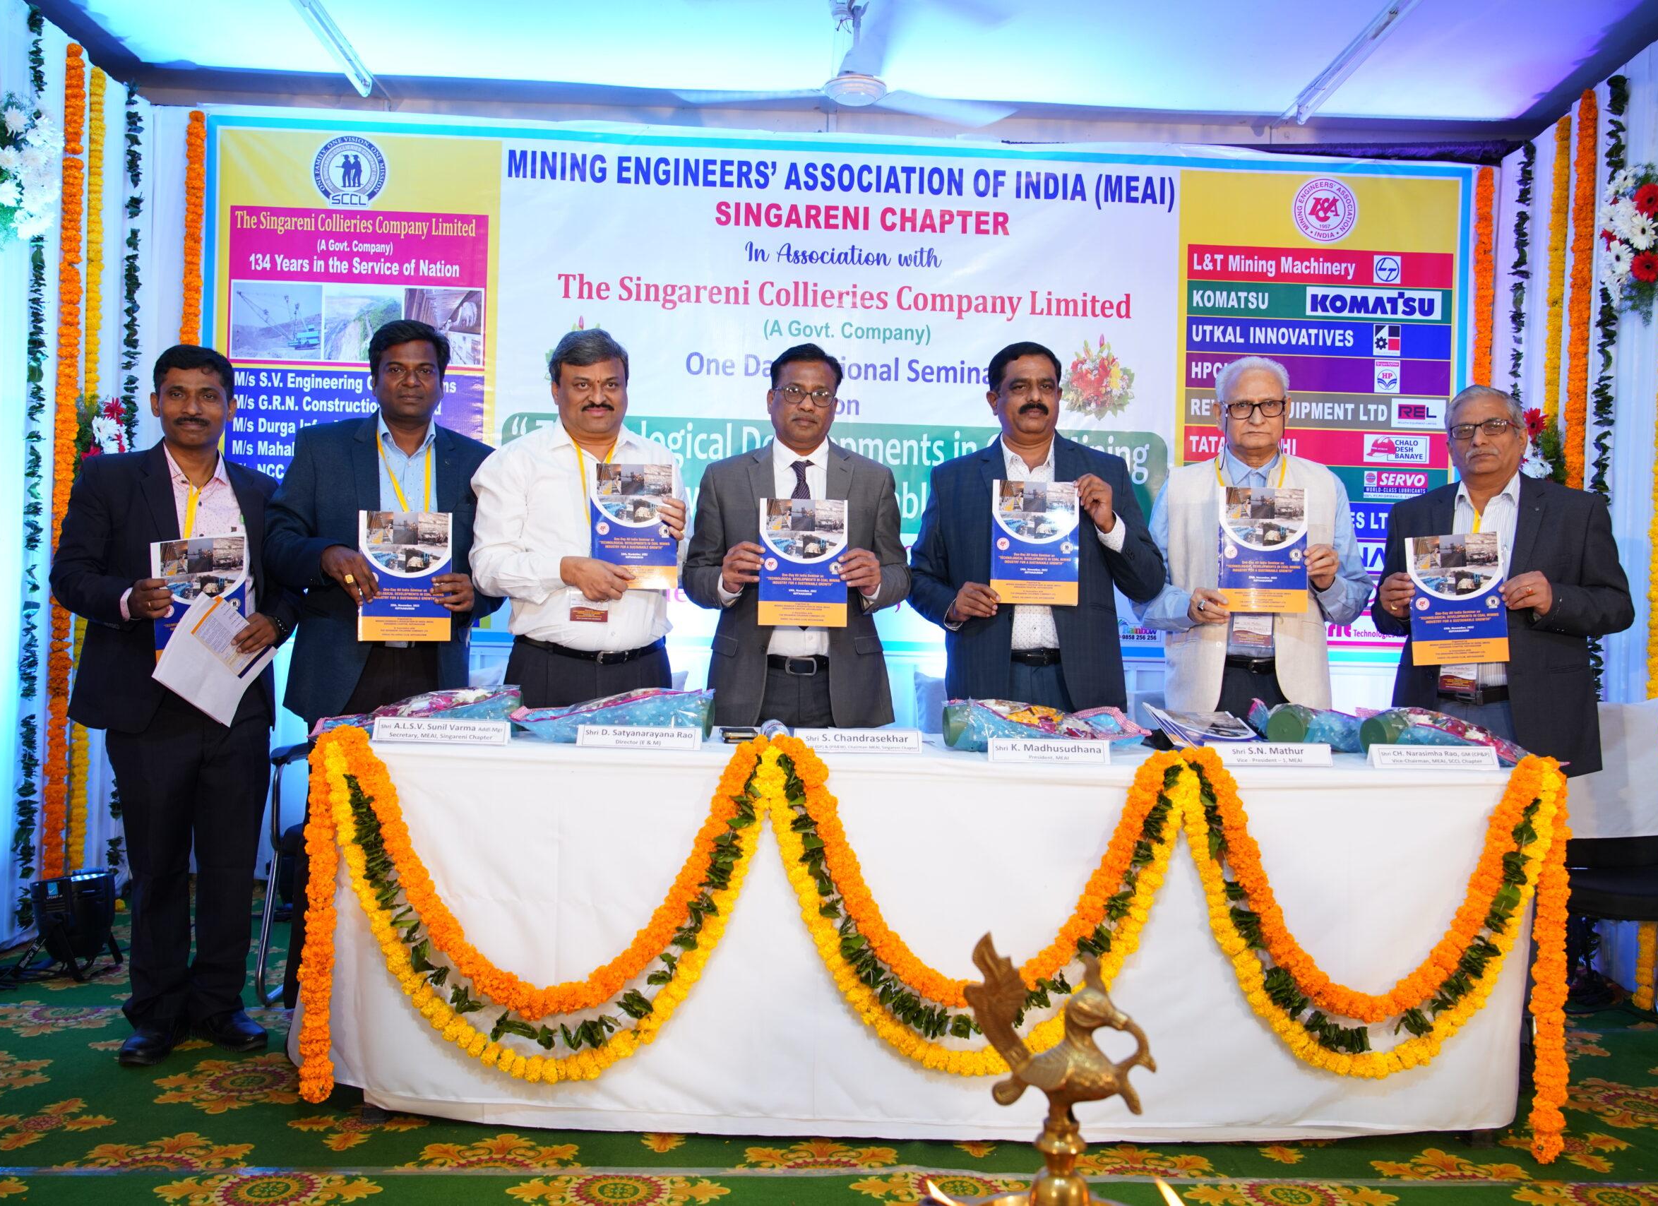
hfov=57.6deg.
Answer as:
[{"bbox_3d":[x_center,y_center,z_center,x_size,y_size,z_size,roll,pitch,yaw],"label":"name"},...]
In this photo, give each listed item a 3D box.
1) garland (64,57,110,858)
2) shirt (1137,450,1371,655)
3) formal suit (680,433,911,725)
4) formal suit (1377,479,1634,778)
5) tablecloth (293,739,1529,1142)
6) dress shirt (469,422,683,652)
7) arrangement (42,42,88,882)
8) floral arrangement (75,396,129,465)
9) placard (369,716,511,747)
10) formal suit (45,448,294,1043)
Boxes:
[{"bbox_3d":[-2.404,-0.414,4.880,0.058,2.620,0.058,2,1,0],"label":"garland"},{"bbox_3d":[1.046,-0.125,3.750,0.550,0.520,0.360,2,1,8],"label":"shirt"},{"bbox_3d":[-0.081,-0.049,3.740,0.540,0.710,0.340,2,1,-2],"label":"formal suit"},{"bbox_3d":[1.644,0.047,3.720,0.590,0.730,0.390,2,1,14],"label":"formal suit"},{"bbox_3d":[0.194,0.690,3.361,2.470,0.770,0.670,2,0,-3],"label":"tablecloth"},{"bbox_3d":[-0.624,-0.163,3.730,0.500,0.560,0.350,2,1,-10],"label":"dress shirt"},{"bbox_3d":[-2.327,-0.360,4.587,0.070,2.680,0.070,2,0,-1],"label":"arrangement"},{"bbox_3d":[-2.257,-0.468,4.699,0.150,0.400,0.260,2,0,-1],"label":"floral arrangement"},{"bbox_3d":[-0.823,0.276,3.200,0.280,0.050,0.070,2,1,-3],"label":"placard"},{"bbox_3d":[-1.485,0.313,3.471,0.560,1.370,0.360,2,0,-18],"label":"formal suit"}]

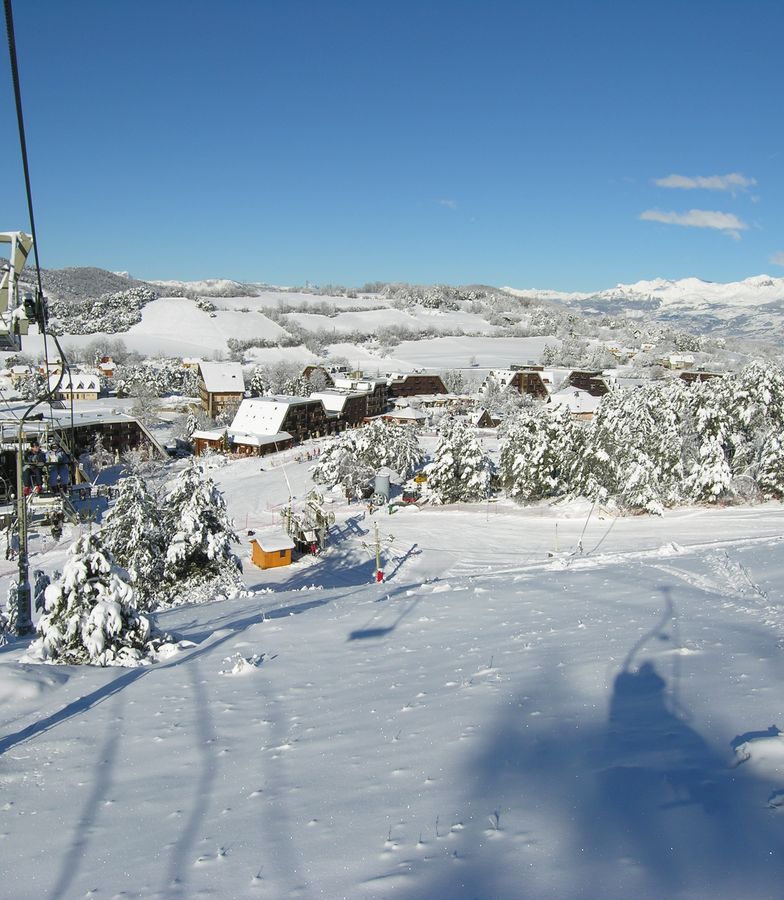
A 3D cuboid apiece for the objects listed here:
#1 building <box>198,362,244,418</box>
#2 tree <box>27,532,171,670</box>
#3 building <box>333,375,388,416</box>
[{"bbox_3d":[-53.534,-19.052,262.000,13.000,17.500,11.000,-3,9,-29],"label":"building"},{"bbox_3d":[-8.062,4.092,23.300,3.500,3.700,3.400,2,8,0],"label":"tree"},{"bbox_3d":[-10.832,-18.878,290.000,14.500,13.000,19.000,5,8,24],"label":"building"}]

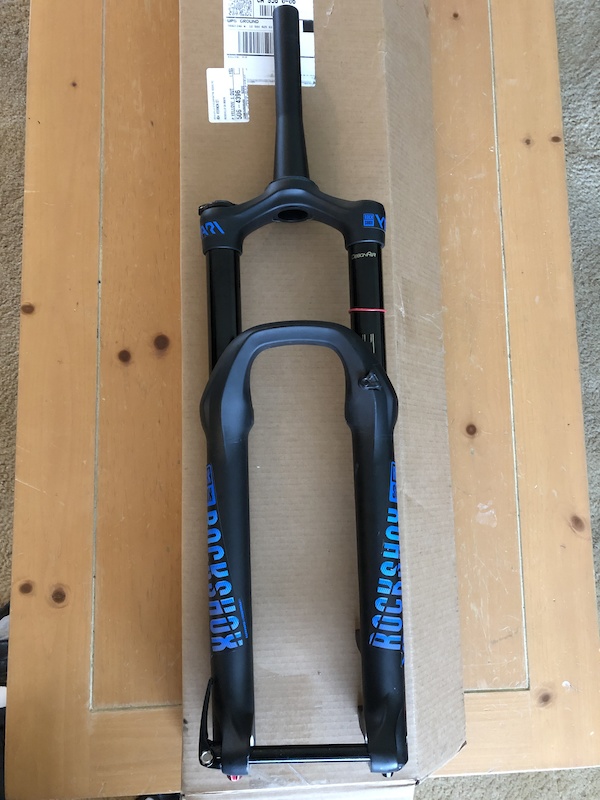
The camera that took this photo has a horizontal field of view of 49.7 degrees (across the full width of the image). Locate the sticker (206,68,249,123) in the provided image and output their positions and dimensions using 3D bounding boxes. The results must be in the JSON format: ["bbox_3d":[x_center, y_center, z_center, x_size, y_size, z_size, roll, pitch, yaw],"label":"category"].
[{"bbox_3d":[-0.081,-0.342,0.727,0.044,0.002,0.065,-3,84,-5],"label":"sticker"}]

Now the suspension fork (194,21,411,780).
[{"bbox_3d":[-0.004,-0.035,0.659,0.205,0.100,0.794,-2,84,2],"label":"suspension fork"}]

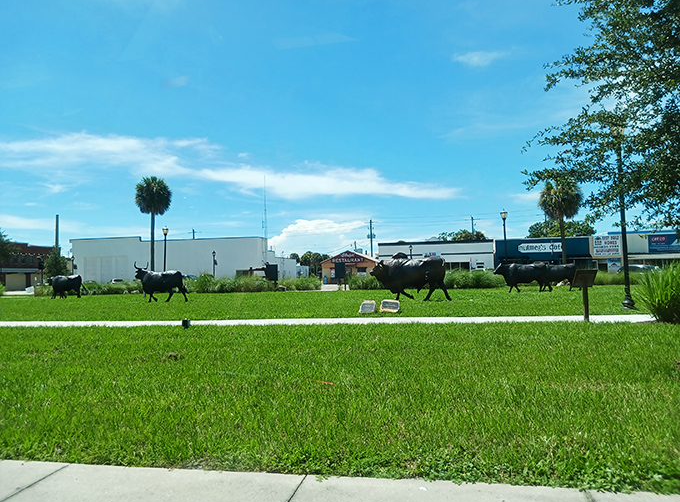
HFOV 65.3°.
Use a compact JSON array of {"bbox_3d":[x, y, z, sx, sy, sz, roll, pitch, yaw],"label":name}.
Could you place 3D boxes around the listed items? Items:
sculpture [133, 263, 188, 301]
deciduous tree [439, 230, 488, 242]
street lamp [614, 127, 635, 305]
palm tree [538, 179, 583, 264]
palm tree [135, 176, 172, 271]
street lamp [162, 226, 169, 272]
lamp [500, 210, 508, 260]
[{"bbox_3d":[-7.484,1.298,22.300,2.150,1.650,0.800,-2,-2,14],"label":"sculpture"},{"bbox_3d":[24.216,-0.077,104.000,9.500,8.200,9.000,-2,-2,11],"label":"deciduous tree"},{"bbox_3d":[7.146,-0.841,13.300,0.450,4.600,0.450,-2,-2,11],"label":"street lamp"},{"bbox_3d":[14.408,-1.374,34.500,3.000,6.700,3.000,-2,-2,11],"label":"palm tree"},{"bbox_3d":[-13.537,-1.394,38.500,2.750,8.400,2.750,-2,-2,11],"label":"palm tree"},{"bbox_3d":[-12.666,0.486,38.500,0.450,4.600,0.450,-2,-2,11],"label":"street lamp"},{"bbox_3d":[10.141,-0.282,32.500,0.450,4.600,0.450,-2,-2,11],"label":"lamp"}]

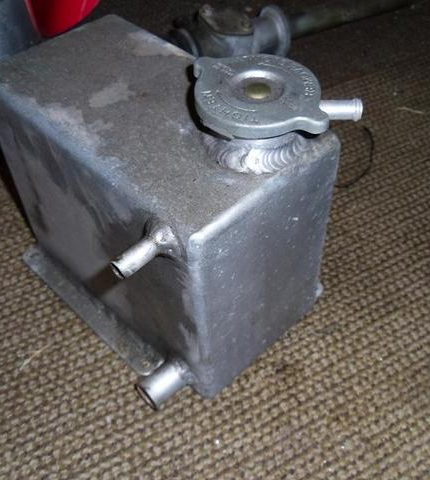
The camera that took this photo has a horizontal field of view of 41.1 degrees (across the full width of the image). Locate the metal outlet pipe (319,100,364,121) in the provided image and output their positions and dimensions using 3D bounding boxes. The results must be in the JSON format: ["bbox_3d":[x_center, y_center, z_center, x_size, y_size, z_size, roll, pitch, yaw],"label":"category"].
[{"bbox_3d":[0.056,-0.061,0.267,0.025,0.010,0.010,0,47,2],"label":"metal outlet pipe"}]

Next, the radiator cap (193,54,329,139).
[{"bbox_3d":[0.019,-0.067,0.261,0.079,0.013,0.062,33,57,29],"label":"radiator cap"}]

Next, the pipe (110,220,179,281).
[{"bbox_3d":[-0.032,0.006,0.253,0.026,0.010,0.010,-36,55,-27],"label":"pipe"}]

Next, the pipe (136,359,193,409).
[{"bbox_3d":[-0.030,0.086,0.344,0.026,0.020,0.020,-36,55,-27],"label":"pipe"}]

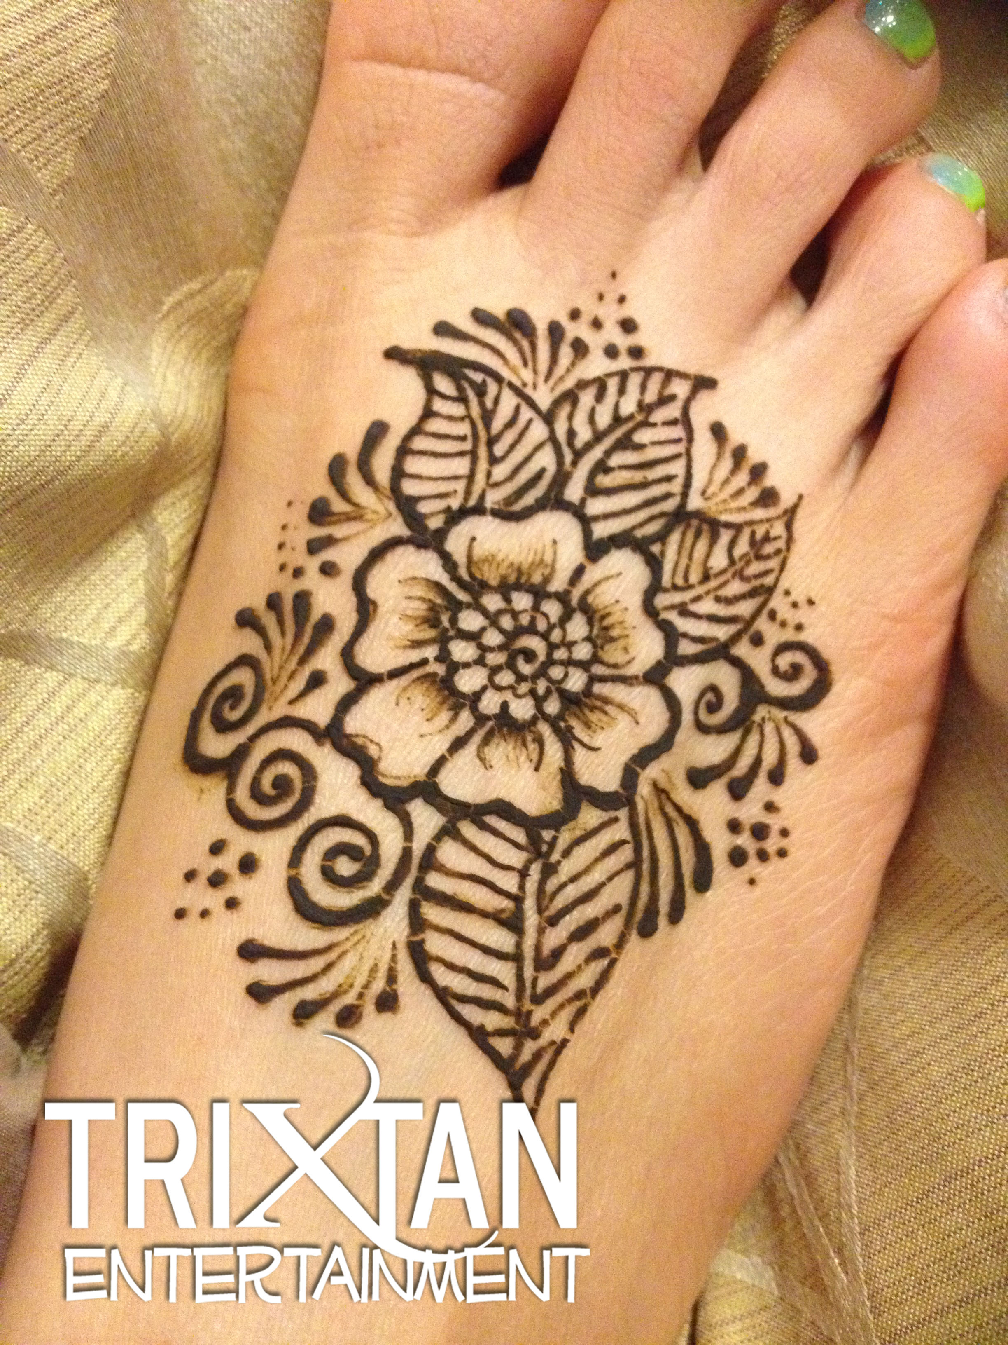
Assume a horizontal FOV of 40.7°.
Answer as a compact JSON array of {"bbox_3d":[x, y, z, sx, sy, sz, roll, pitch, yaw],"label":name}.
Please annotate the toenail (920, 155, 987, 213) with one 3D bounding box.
[{"bbox_3d":[0.054,-0.059,0.163,0.009,0.003,0.007,36,42,-6],"label":"toenail"}]

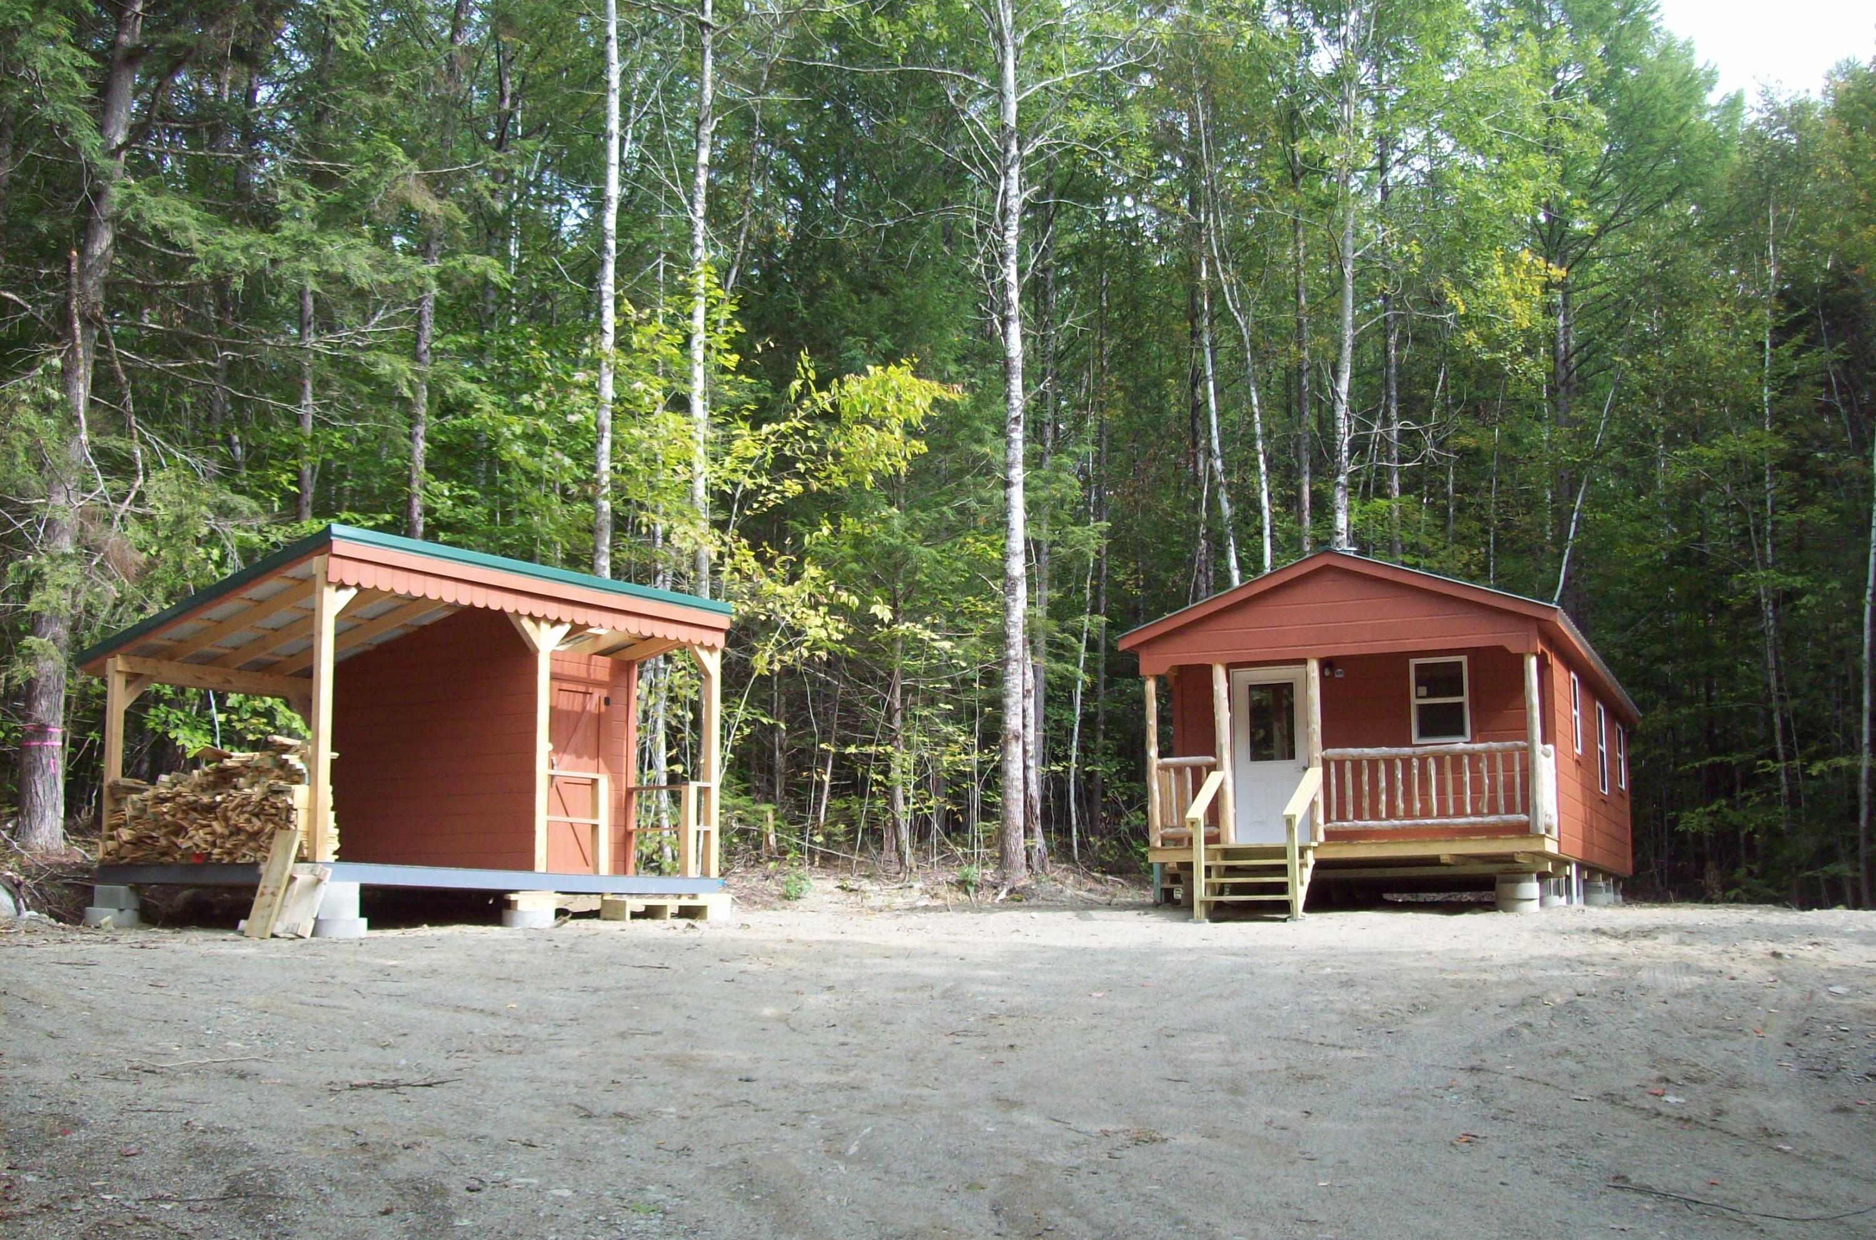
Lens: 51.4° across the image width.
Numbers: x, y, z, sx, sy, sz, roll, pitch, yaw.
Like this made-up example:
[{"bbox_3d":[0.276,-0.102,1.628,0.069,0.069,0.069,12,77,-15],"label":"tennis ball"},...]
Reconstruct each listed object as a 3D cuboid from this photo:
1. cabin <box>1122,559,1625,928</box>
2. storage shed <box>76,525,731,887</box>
[{"bbox_3d":[6.521,1.998,26.265,4.842,4.016,12.000,-4,-10,23],"label":"cabin"},{"bbox_3d":[-4.939,1.120,18.783,3.570,2.930,5.080,-6,-11,35],"label":"storage shed"}]

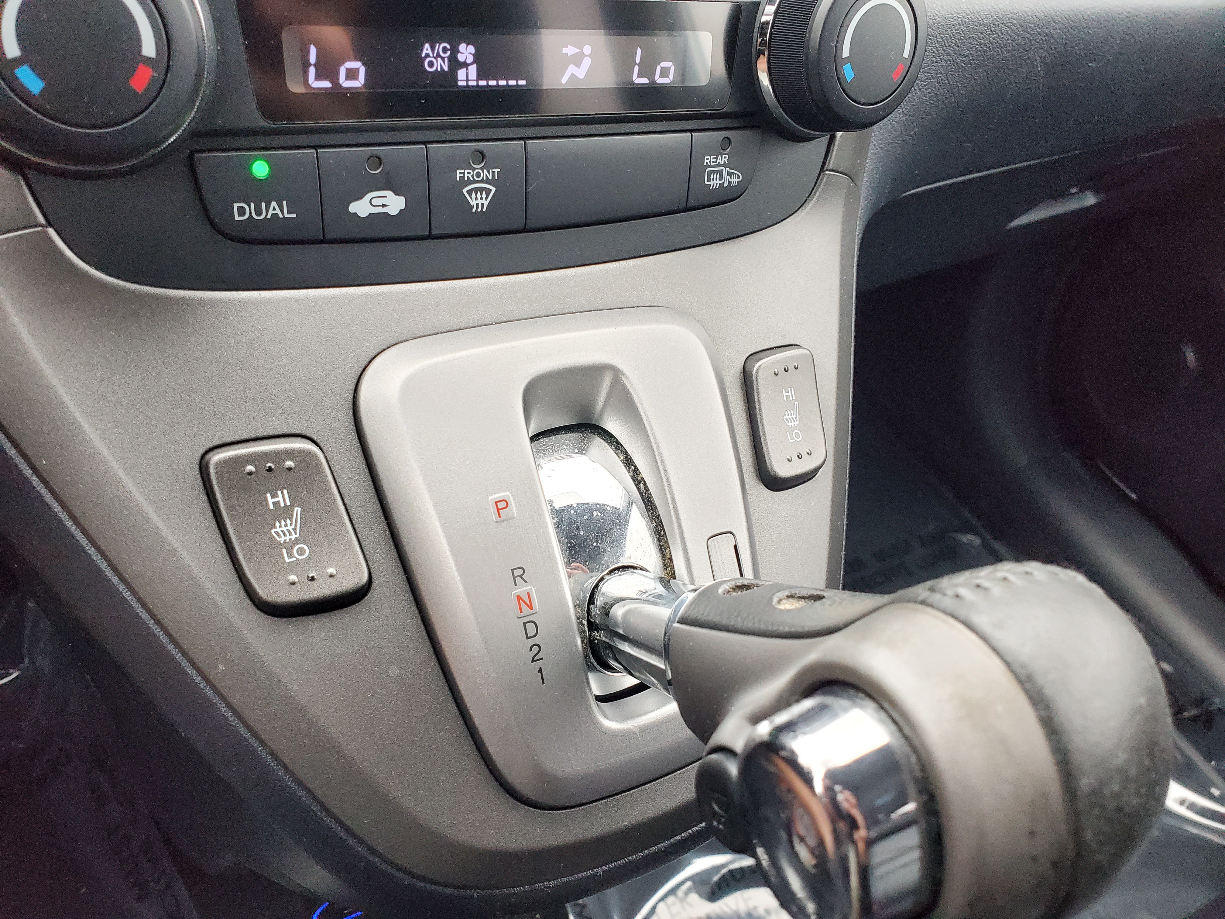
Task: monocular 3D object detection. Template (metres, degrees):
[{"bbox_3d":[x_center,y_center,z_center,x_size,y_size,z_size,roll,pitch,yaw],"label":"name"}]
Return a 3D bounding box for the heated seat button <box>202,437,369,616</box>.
[{"bbox_3d":[-0.072,0.014,0.204,0.029,0.008,0.040,-15,88,-20],"label":"heated seat button"}]

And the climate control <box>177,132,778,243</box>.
[{"bbox_3d":[-0.025,-0.069,0.230,0.145,0.022,0.012,-13,30,-27],"label":"climate control"}]

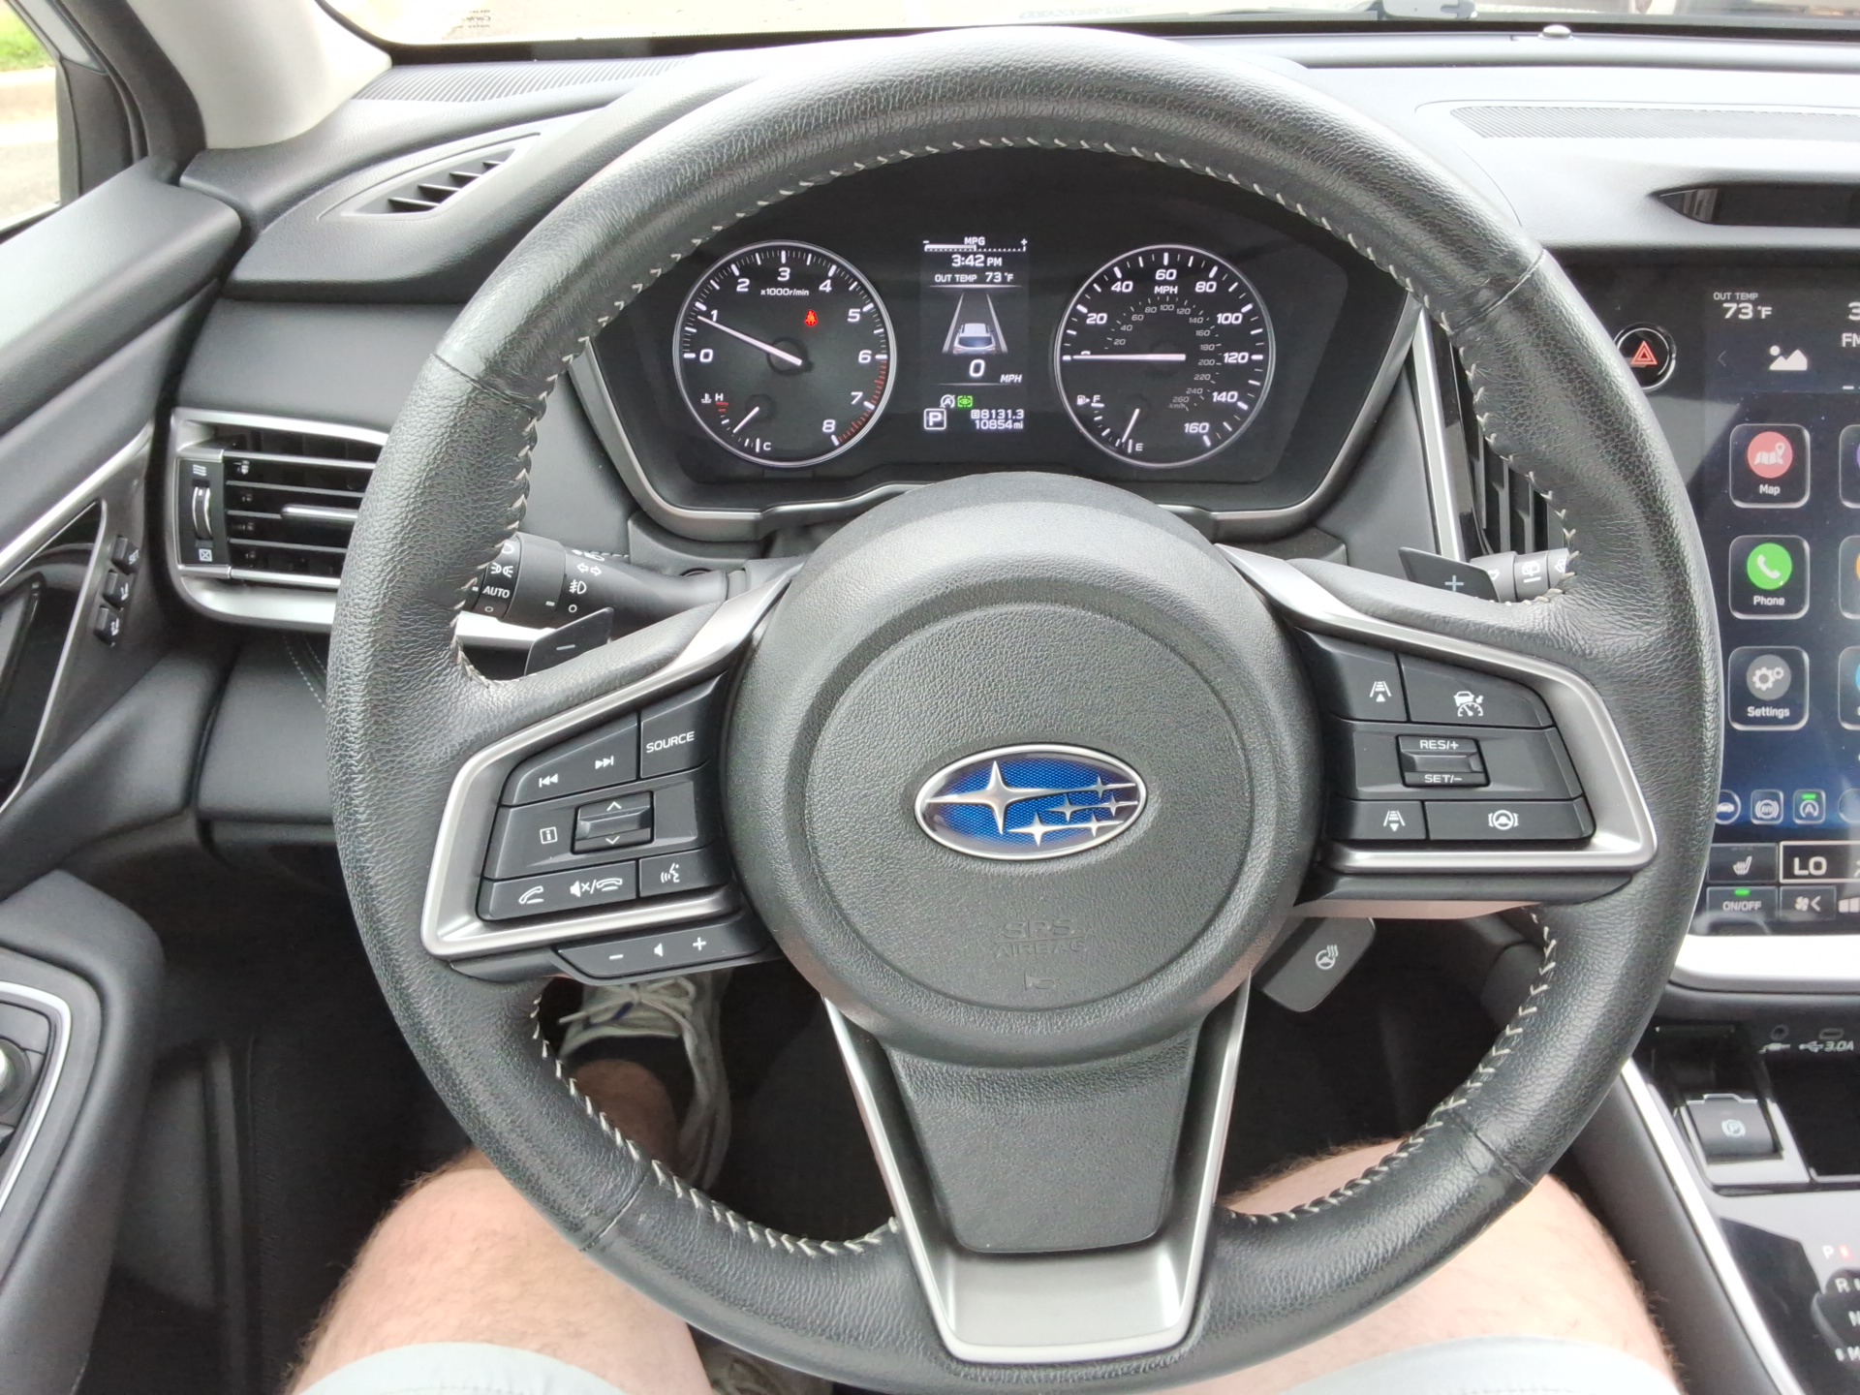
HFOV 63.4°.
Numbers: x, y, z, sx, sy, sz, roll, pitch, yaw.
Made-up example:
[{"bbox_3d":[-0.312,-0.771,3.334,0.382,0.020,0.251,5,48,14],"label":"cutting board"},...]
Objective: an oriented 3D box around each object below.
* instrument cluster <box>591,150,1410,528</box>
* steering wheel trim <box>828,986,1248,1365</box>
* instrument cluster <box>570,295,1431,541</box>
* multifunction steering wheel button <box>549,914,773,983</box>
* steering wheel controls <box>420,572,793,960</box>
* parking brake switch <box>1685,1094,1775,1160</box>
[{"bbox_3d":[0.031,-0.149,0.639,0.349,0.156,0.055,0,14,-1],"label":"instrument cluster"},{"bbox_3d":[0.034,0.136,0.429,0.117,0.114,0.035,-4,9,2],"label":"steering wheel trim"},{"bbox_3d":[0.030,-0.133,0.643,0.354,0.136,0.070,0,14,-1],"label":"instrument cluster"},{"bbox_3d":[-0.074,0.071,0.421,0.059,0.010,0.013,-9,9,2],"label":"multifunction steering wheel button"},{"bbox_3d":[-0.088,0.019,0.409,0.112,0.101,0.035,-4,9,2],"label":"steering wheel controls"},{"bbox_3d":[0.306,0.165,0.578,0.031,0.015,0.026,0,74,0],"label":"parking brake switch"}]

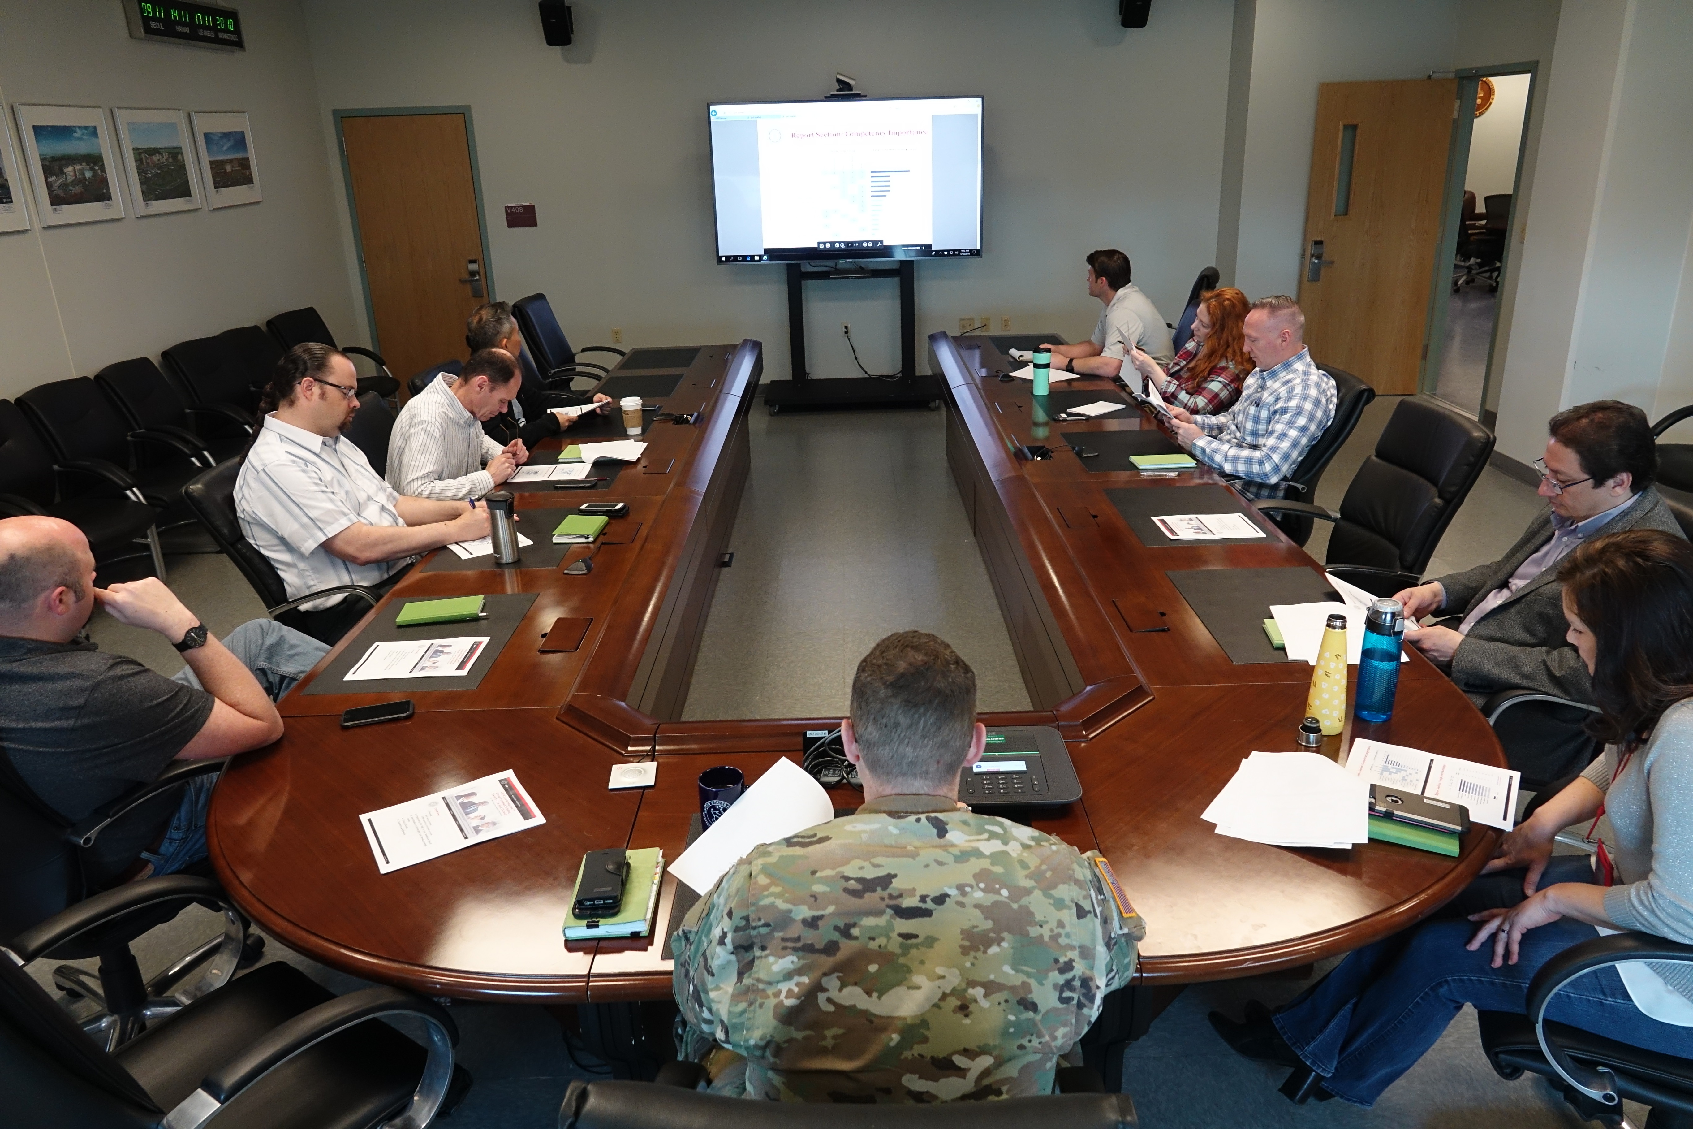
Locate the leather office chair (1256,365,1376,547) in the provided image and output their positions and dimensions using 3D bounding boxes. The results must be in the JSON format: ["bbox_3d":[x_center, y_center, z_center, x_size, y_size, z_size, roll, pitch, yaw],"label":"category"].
[{"bbox_3d":[1.440,-0.169,4.169,0.680,1.030,0.640,-4,21,-5],"label":"leather office chair"}]

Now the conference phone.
[{"bbox_3d":[0.277,0.387,2.060,0.275,0.055,0.272,-1,21,0],"label":"conference phone"}]

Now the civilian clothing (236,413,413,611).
[{"bbox_3d":[-1.488,-0.139,3.256,0.480,0.600,0.490,-1,20,3],"label":"civilian clothing"}]

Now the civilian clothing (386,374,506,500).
[{"bbox_3d":[-1.556,-0.499,4.399,0.480,0.550,0.470,-2,20,0],"label":"civilian clothing"}]

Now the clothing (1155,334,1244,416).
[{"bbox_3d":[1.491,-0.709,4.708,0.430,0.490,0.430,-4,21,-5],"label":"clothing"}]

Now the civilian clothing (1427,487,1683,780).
[{"bbox_3d":[1.462,0.147,2.461,0.560,0.670,0.520,-4,21,-5],"label":"civilian clothing"}]

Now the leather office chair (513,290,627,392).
[{"bbox_3d":[-1.513,-1.059,6.696,0.700,1.060,0.650,-2,20,0],"label":"leather office chair"}]

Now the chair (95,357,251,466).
[{"bbox_3d":[-3.148,-0.505,5.530,0.600,0.930,0.580,-1,21,0],"label":"chair"}]

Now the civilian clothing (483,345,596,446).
[{"bbox_3d":[-1.342,-0.618,4.692,0.560,0.620,0.500,-1,21,0],"label":"civilian clothing"}]

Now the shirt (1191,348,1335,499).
[{"bbox_3d":[1.473,-0.464,4.027,0.540,0.630,0.500,-7,21,-14],"label":"shirt"}]

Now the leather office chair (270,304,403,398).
[{"bbox_3d":[-3.334,-1.227,7.543,0.670,0.930,0.620,-2,20,0],"label":"leather office chair"}]

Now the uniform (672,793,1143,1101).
[{"bbox_3d":[0.086,0.557,1.353,0.570,0.660,0.500,-1,21,0],"label":"uniform"}]

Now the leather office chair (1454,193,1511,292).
[{"bbox_3d":[7.693,-3.885,13.654,0.630,1.060,0.650,-8,21,-16],"label":"leather office chair"}]

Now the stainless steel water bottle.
[{"bbox_3d":[-0.984,-0.113,3.233,0.073,0.197,0.073,8,23,25],"label":"stainless steel water bottle"}]

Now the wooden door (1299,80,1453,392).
[{"bbox_3d":[3.666,-2.228,7.923,0.920,2.130,0.050,-1,21,0],"label":"wooden door"}]

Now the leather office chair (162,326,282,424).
[{"bbox_3d":[-3.332,-0.831,6.481,0.670,0.930,0.630,-2,20,0],"label":"leather office chair"}]

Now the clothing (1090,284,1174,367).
[{"bbox_3d":[1.407,-1.119,5.575,0.440,0.520,0.490,-1,21,0],"label":"clothing"}]

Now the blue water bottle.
[{"bbox_3d":[1.036,0.177,2.191,0.078,0.250,0.080,-6,21,-10],"label":"blue water bottle"}]

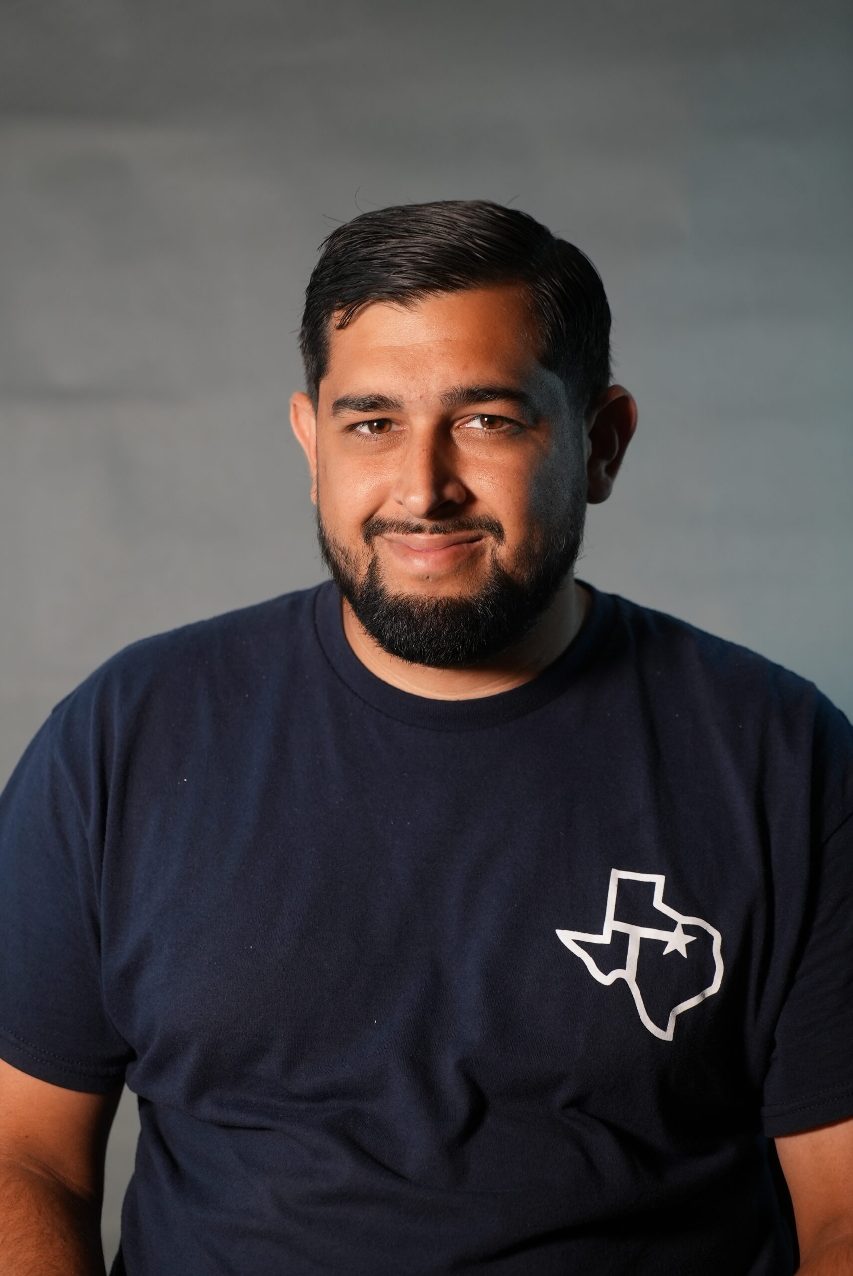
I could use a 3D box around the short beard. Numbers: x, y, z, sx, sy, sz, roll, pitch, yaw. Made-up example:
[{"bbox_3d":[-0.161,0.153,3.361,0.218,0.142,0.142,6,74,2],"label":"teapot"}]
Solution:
[{"bbox_3d":[0.015,-0.033,1.450,0.152,0.099,0.108,-2,3,11],"label":"short beard"}]

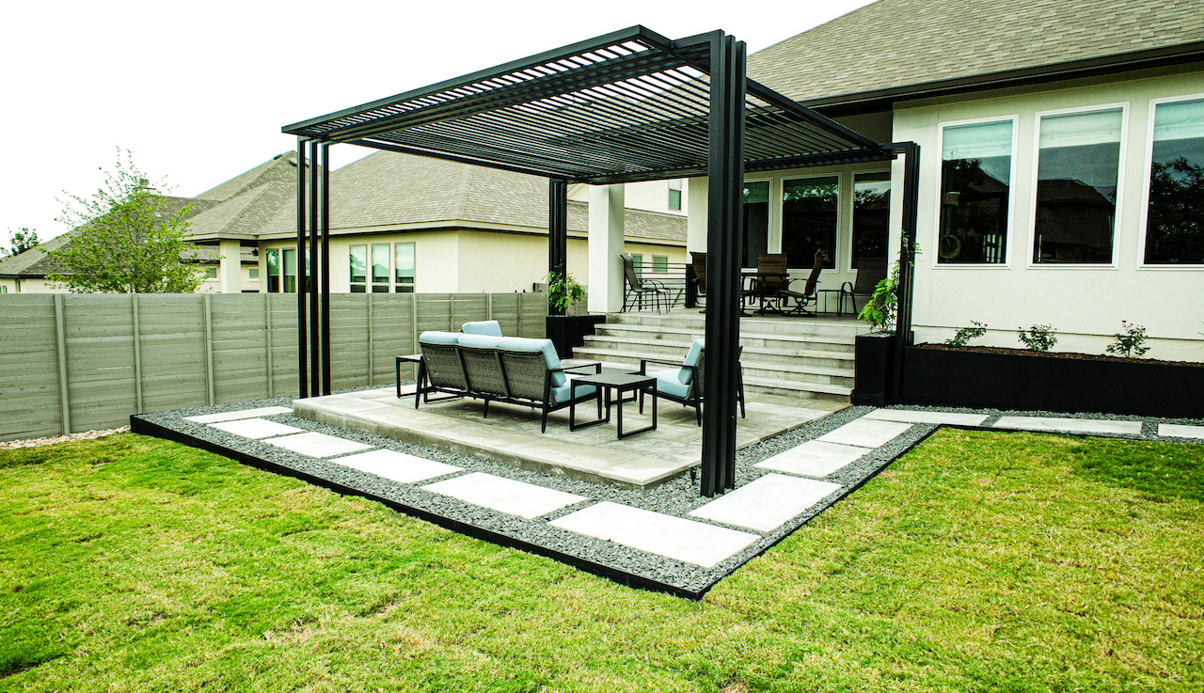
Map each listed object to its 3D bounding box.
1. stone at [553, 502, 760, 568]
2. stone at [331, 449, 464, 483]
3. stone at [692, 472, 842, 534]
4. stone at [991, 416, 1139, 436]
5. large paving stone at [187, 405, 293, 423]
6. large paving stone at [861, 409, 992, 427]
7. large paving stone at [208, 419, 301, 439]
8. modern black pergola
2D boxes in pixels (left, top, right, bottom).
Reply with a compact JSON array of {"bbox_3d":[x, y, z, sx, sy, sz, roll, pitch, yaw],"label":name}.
[{"bbox_3d":[0.309,1.188,4.424,1.220,0.060,0.610,5,6,39],"label":"stone"},{"bbox_3d":[-1.837,1.085,6.258,1.220,0.060,0.610,5,6,39],"label":"stone"},{"bbox_3d":[1.204,1.131,5.055,0.610,0.060,1.220,5,6,40],"label":"stone"},{"bbox_3d":[4.674,0.820,7.082,1.220,0.060,0.610,5,6,39],"label":"stone"},{"bbox_3d":[-4.629,0.913,9.097,0.610,0.060,1.220,5,6,39],"label":"large paving stone"},{"bbox_3d":[3.643,0.827,7.937,1.220,0.060,0.610,4,6,38],"label":"large paving stone"},{"bbox_3d":[-4.014,0.979,8.171,1.220,0.060,0.610,5,6,39],"label":"large paving stone"},{"bbox_3d":[0.081,-0.850,8.738,5.864,3.370,5.638,5,6,39],"label":"modern black pergola"}]

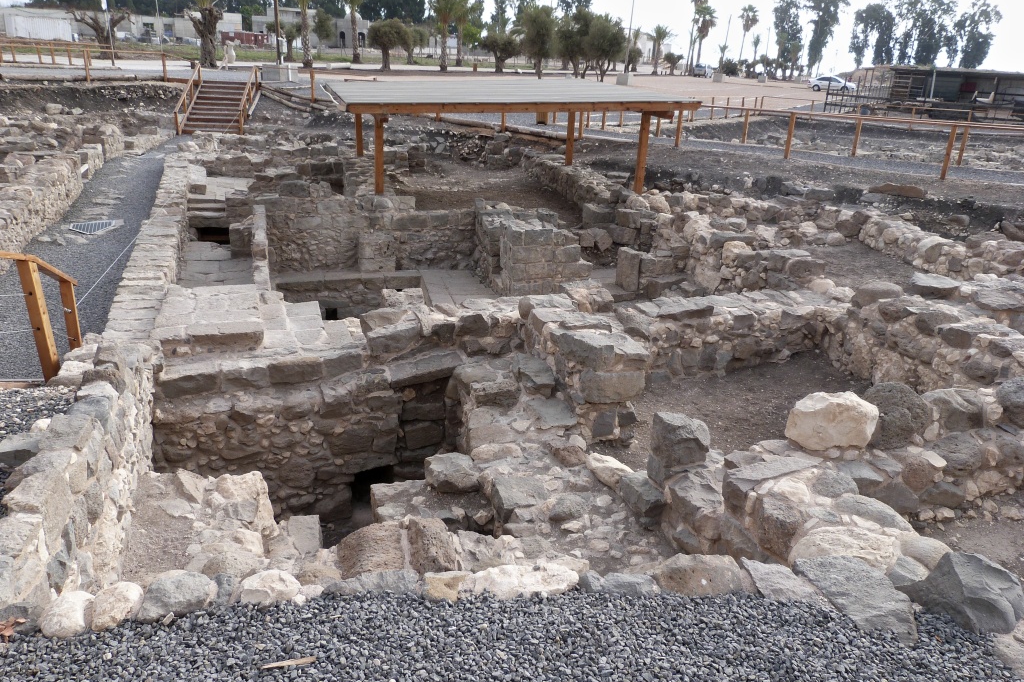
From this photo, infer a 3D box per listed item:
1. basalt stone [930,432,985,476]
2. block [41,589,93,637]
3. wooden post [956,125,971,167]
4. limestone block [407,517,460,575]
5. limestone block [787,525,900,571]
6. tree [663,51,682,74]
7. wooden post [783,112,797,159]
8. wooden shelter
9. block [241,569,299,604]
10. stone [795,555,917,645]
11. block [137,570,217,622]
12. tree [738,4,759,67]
[{"bbox_3d":[2.651,0.669,4.400,0.290,0.210,0.250,4,21,9],"label":"basalt stone"},{"bbox_3d":[-1.415,0.873,2.360,0.150,0.130,0.150,-4,21,-14],"label":"block"},{"bbox_3d":[10.868,-4.730,17.800,0.100,1.000,0.100,12,23,23],"label":"wooden post"},{"bbox_3d":[-0.391,1.031,3.710,0.260,0.250,0.220,1,21,0],"label":"limestone block"},{"bbox_3d":[1.255,0.801,2.800,0.390,0.170,0.220,-3,21,-9],"label":"limestone block"},{"bbox_3d":[22.971,-39.598,105.411,2.900,3.300,2.900,1,21,0],"label":"tree"},{"bbox_3d":[6.004,-4.446,16.000,0.100,1.020,0.100,17,26,37],"label":"wooden post"},{"bbox_3d":[-0.477,-4.613,16.920,6.860,2.100,6.450,-5,22,-15],"label":"wooden shelter"},{"bbox_3d":[-1.109,1.132,3.402,0.260,0.130,0.170,1,21,0],"label":"block"},{"bbox_3d":[1.149,0.860,2.460,0.250,0.130,0.340,-10,23,-26],"label":"stone"},{"bbox_3d":[-1.189,0.898,2.620,0.270,0.150,0.180,-3,22,-14],"label":"block"},{"bbox_3d":[36.778,-47.353,115.000,3.100,10.800,3.100,2,21,0],"label":"tree"}]

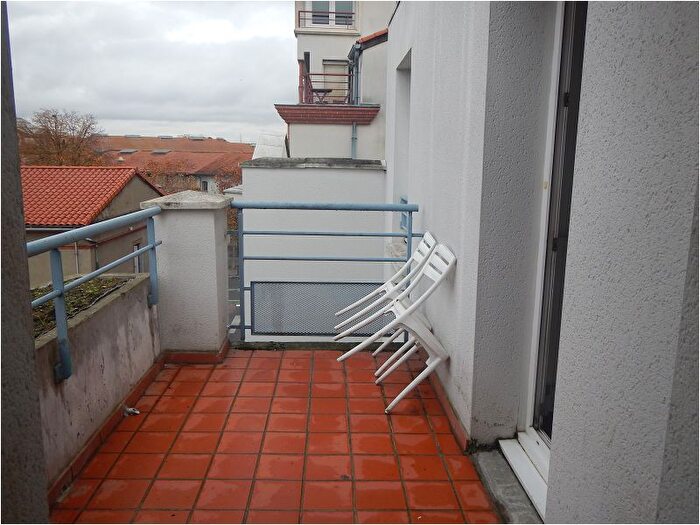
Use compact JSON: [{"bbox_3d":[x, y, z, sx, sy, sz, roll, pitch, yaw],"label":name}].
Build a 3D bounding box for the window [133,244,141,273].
[{"bbox_3d":[-9.390,-0.107,24.877,0.200,1.450,1.050,1,11,-2],"label":"window"}]

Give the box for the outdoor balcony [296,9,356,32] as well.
[{"bbox_3d":[-0.767,-7.838,18.496,2.100,0.800,0.450,1,11,-2],"label":"outdoor balcony"}]

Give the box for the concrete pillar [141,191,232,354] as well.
[{"bbox_3d":[-1.039,0.068,3.744,0.485,1.080,0.480,1,11,-2],"label":"concrete pillar"}]

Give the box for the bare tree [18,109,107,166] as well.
[{"bbox_3d":[-21.409,-7.215,42.366,7.000,9.000,6.600,1,11,-2],"label":"bare tree"}]

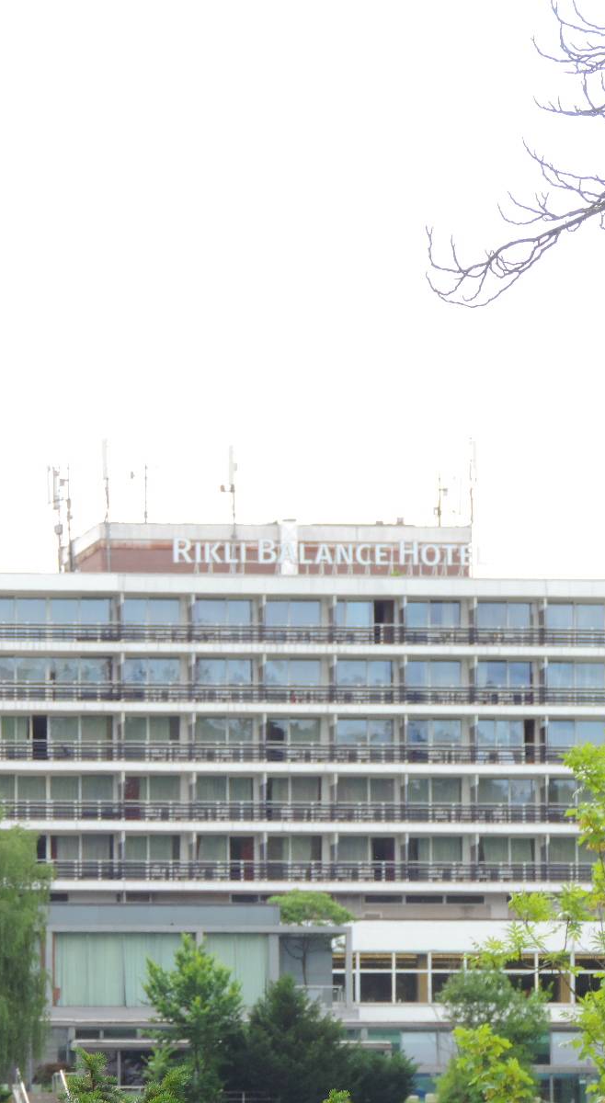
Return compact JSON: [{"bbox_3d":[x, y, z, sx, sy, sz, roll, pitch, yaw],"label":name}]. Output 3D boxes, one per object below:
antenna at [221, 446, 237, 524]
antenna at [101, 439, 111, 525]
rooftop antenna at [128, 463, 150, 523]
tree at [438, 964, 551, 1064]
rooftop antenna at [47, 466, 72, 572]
[{"bbox_3d":[-3.776,-3.392,490.825,0.841,4.012,0.596,1,-6,-10],"label":"antenna"},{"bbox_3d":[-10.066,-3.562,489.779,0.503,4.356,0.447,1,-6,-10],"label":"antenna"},{"bbox_3d":[-8.372,-2.977,490.512,1.064,3.066,0.596,1,-6,-10],"label":"rooftop antenna"},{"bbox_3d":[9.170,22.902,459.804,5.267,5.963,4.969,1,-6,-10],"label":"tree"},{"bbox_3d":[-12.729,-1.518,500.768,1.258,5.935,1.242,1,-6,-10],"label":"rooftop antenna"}]

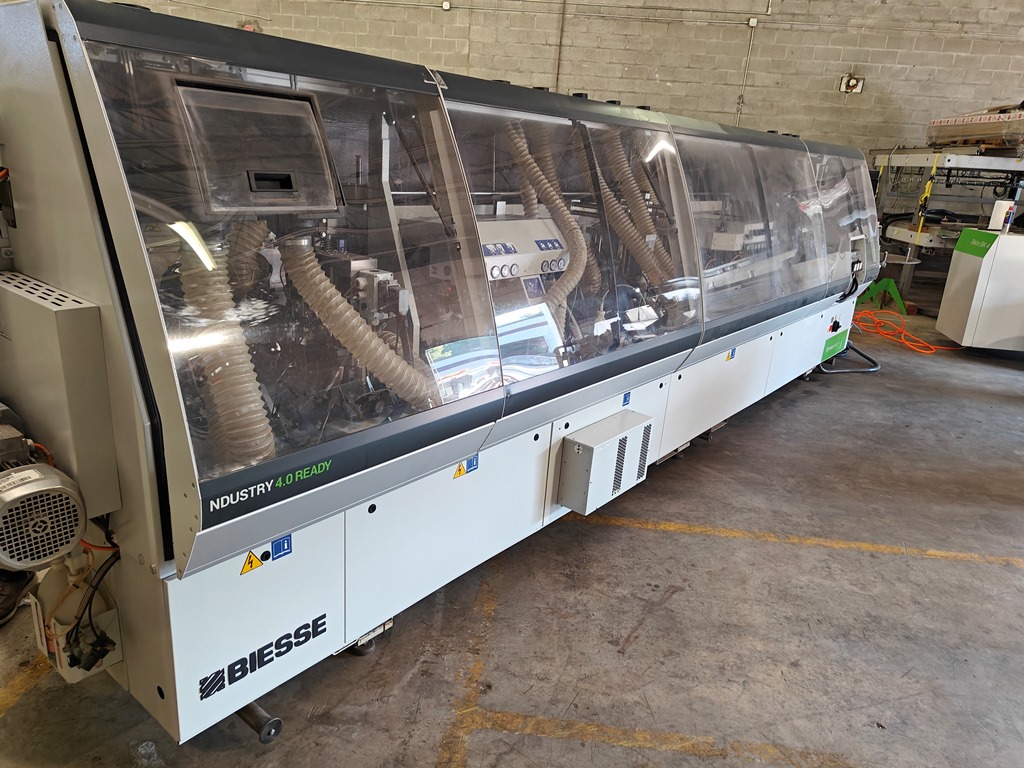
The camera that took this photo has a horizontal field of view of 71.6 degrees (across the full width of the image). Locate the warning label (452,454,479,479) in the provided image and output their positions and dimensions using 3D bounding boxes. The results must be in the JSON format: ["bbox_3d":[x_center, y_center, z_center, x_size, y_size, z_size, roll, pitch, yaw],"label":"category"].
[{"bbox_3d":[-0.151,0.276,2.392,0.005,0.058,0.120,18,22,35],"label":"warning label"}]

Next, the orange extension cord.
[{"bbox_3d":[4.210,-0.632,7.877,0.876,0.060,2.249,6,18,5],"label":"orange extension cord"}]

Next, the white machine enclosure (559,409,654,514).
[{"bbox_3d":[0.410,0.325,3.049,0.142,0.298,0.493,18,22,35],"label":"white machine enclosure"}]

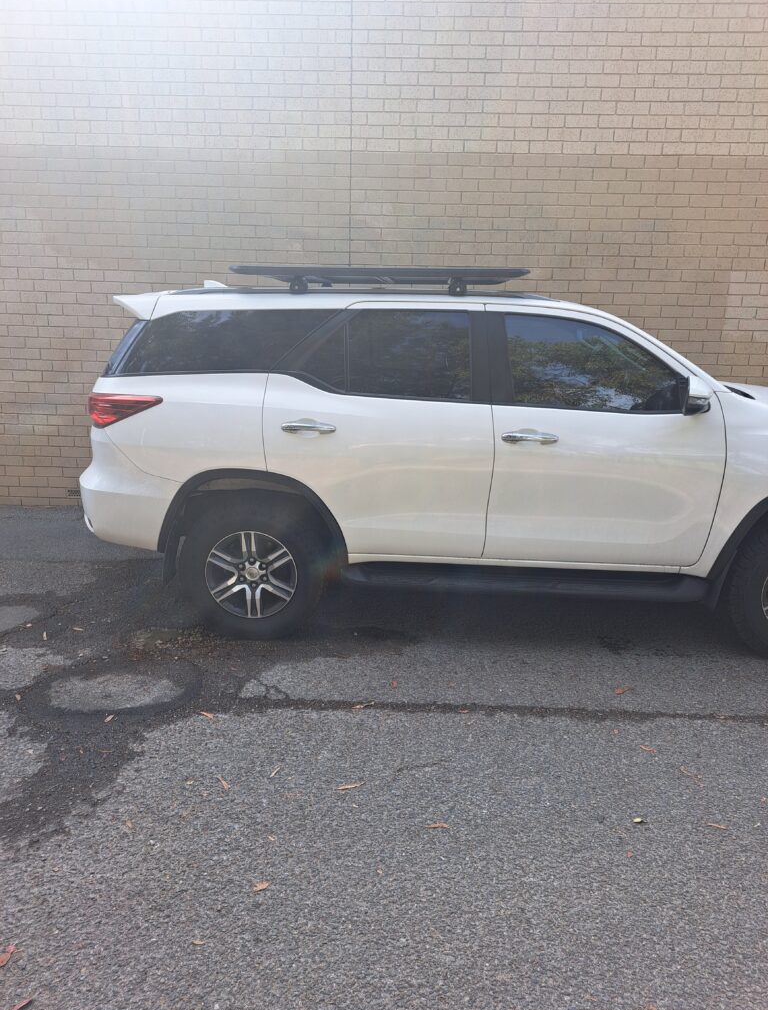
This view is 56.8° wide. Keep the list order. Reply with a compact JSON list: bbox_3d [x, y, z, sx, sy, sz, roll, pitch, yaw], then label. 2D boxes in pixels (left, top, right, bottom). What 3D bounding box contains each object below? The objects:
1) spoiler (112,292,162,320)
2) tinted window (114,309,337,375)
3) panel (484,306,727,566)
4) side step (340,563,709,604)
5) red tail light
[{"bbox_3d":[-1.190,-1.144,4.118,0.310,0.150,1.280,2,14,2],"label":"spoiler"},{"bbox_3d":[-0.763,-0.775,3.374,1.060,0.345,0.080,3,-5,5],"label":"tinted window"},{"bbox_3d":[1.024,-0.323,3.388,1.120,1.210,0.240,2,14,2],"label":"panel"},{"bbox_3d":[0.676,0.375,3.535,1.800,0.110,0.220,2,14,2],"label":"side step"},{"bbox_3d":[-1.259,-0.472,3.517,0.430,0.160,0.310,2,14,2],"label":"red tail light"}]

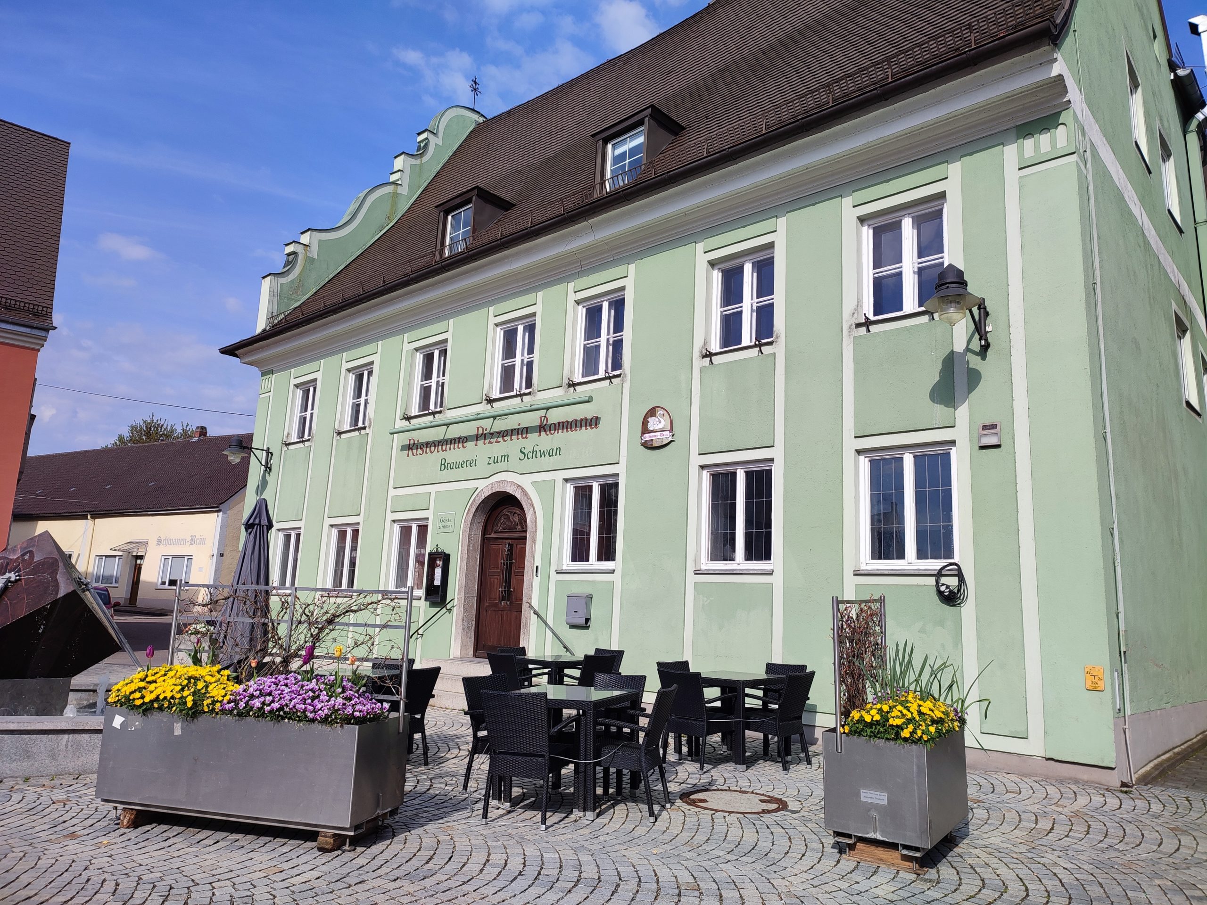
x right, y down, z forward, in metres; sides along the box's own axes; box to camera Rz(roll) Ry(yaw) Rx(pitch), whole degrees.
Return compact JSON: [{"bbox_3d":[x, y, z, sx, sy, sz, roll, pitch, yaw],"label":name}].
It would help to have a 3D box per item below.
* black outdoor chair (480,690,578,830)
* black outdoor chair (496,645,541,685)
[{"bbox_3d":[-0.490,1.972,5.719,0.560,0.830,0.570,-3,-10,19],"label":"black outdoor chair"},{"bbox_3d":[-0.922,2.741,10.263,0.560,0.845,0.560,-7,-15,39],"label":"black outdoor chair"}]

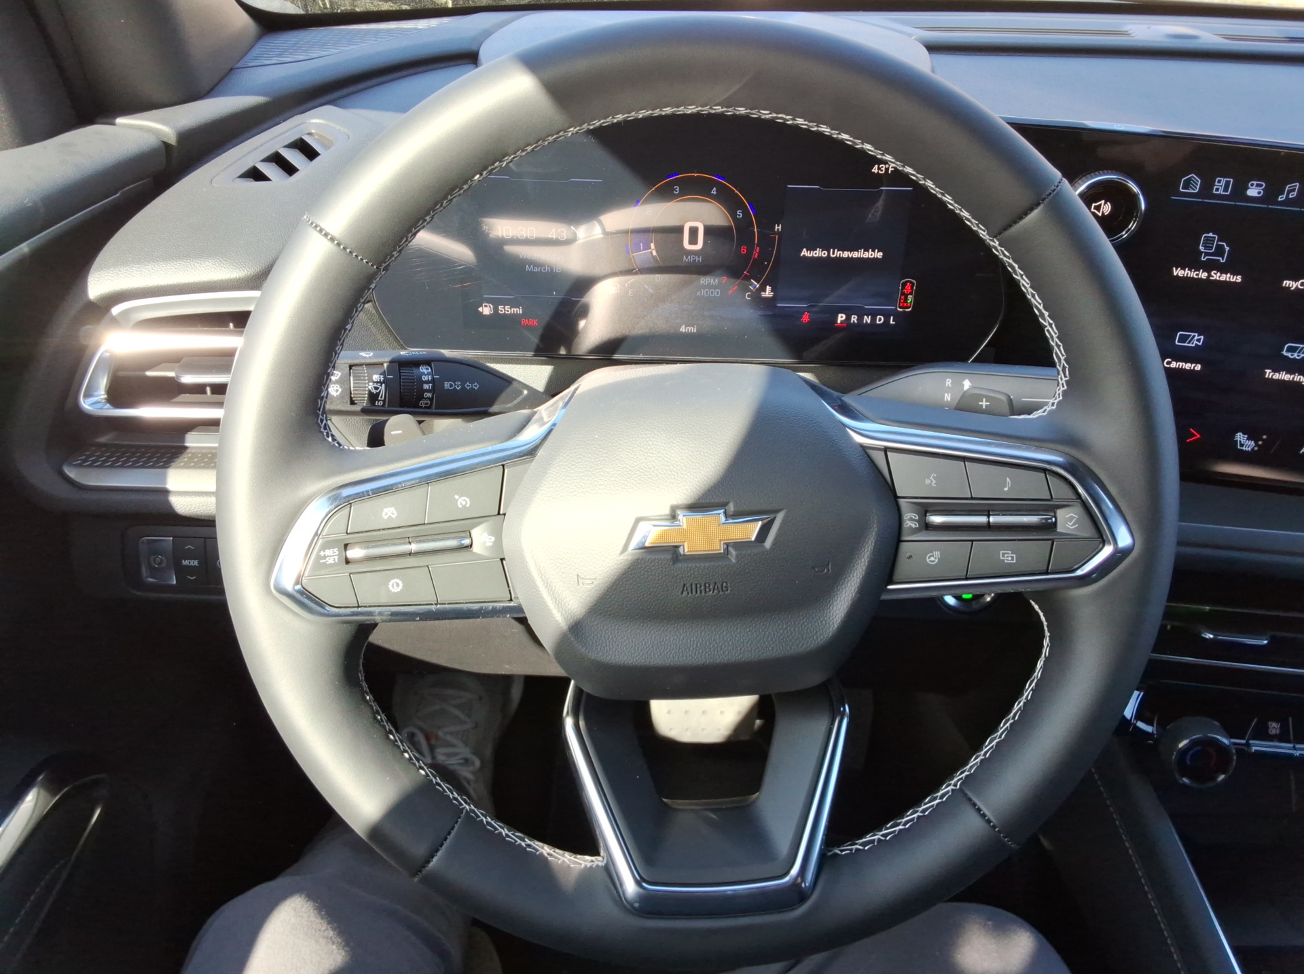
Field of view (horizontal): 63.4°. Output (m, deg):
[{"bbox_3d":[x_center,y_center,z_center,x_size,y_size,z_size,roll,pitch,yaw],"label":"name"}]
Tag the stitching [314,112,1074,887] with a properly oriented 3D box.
[{"bbox_3d":[0.016,0.000,0.410,0.292,0.294,0.022,-3,3,0],"label":"stitching"}]

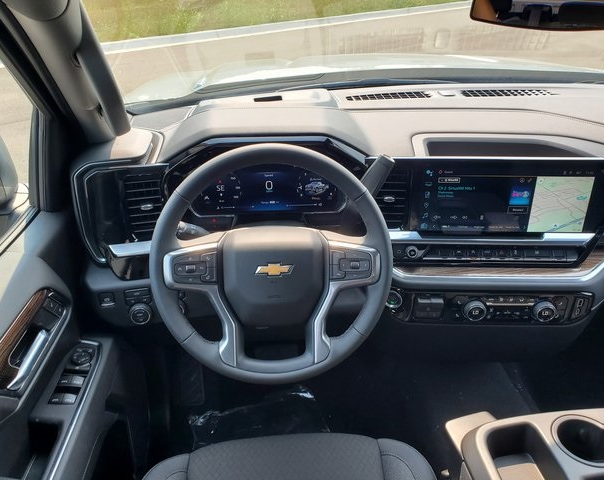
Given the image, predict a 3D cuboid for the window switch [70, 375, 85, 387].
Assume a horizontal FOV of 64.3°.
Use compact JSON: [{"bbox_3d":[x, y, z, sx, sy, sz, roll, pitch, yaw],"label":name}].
[{"bbox_3d":[-0.381,0.239,0.816,0.019,0.011,0.020,4,39,0],"label":"window switch"}]

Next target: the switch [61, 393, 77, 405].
[{"bbox_3d":[-0.383,0.260,0.789,0.019,0.011,0.020,4,39,0],"label":"switch"}]

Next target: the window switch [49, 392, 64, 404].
[{"bbox_3d":[-0.403,0.259,0.789,0.019,0.011,0.020,4,39,0],"label":"window switch"}]

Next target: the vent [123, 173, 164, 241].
[{"bbox_3d":[-0.288,-0.060,0.875,0.072,0.124,0.030,-6,26,-10],"label":"vent"}]

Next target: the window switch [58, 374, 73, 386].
[{"bbox_3d":[-0.401,0.238,0.816,0.019,0.011,0.020,4,39,0],"label":"window switch"}]

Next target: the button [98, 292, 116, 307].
[{"bbox_3d":[-0.354,0.108,0.875,0.030,0.026,0.015,-4,19,-7],"label":"button"}]

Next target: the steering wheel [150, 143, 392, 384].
[{"bbox_3d":[-0.049,0.038,0.790,0.388,0.388,0.100,-2,4,-3],"label":"steering wheel"}]

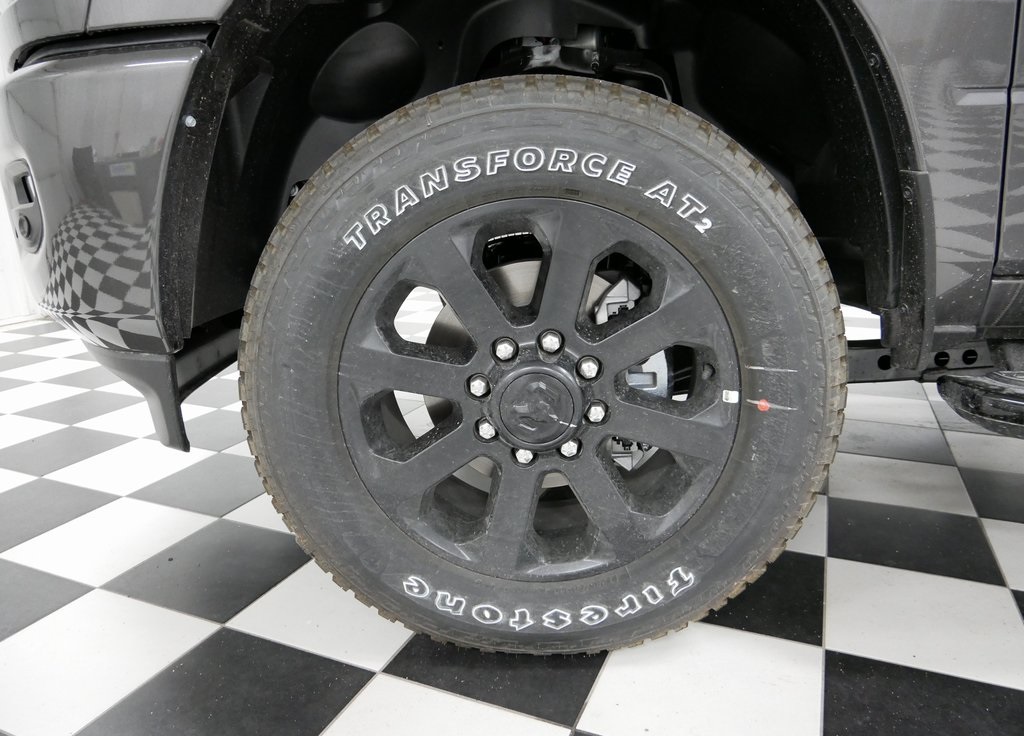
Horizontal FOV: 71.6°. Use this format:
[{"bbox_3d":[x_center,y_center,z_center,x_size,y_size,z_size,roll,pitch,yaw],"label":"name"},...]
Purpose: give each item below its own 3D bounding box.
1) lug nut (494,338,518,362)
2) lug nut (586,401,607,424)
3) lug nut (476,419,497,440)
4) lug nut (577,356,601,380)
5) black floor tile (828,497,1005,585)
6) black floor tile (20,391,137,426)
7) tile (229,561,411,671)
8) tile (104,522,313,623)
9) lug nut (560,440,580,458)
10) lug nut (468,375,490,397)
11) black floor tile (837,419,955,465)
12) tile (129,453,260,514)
[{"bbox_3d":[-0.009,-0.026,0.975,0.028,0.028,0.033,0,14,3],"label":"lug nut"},{"bbox_3d":[0.117,0.060,0.991,0.028,0.028,0.033,0,14,3],"label":"lug nut"},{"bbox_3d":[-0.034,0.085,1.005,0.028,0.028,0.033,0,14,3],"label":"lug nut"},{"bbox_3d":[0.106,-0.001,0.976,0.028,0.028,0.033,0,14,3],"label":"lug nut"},{"bbox_3d":[0.804,0.348,1.446,0.303,0.010,0.303,5,16,23],"label":"black floor tile"},{"bbox_3d":[-1.437,0.136,2.385,0.303,0.010,0.303,5,16,23],"label":"black floor tile"},{"bbox_3d":[-0.277,0.410,1.257,0.303,0.010,0.303,5,16,23],"label":"tile"},{"bbox_3d":[-0.557,0.384,1.374,0.303,0.010,0.303,5,16,23],"label":"tile"},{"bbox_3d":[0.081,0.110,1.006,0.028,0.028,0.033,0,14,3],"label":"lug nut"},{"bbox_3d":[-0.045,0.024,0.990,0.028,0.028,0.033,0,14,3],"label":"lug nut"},{"bbox_3d":[1.044,0.206,1.988,0.303,0.010,0.303,5,16,23],"label":"black floor tile"},{"bbox_3d":[-0.717,0.286,1.762,0.303,0.010,0.303,5,16,23],"label":"tile"}]

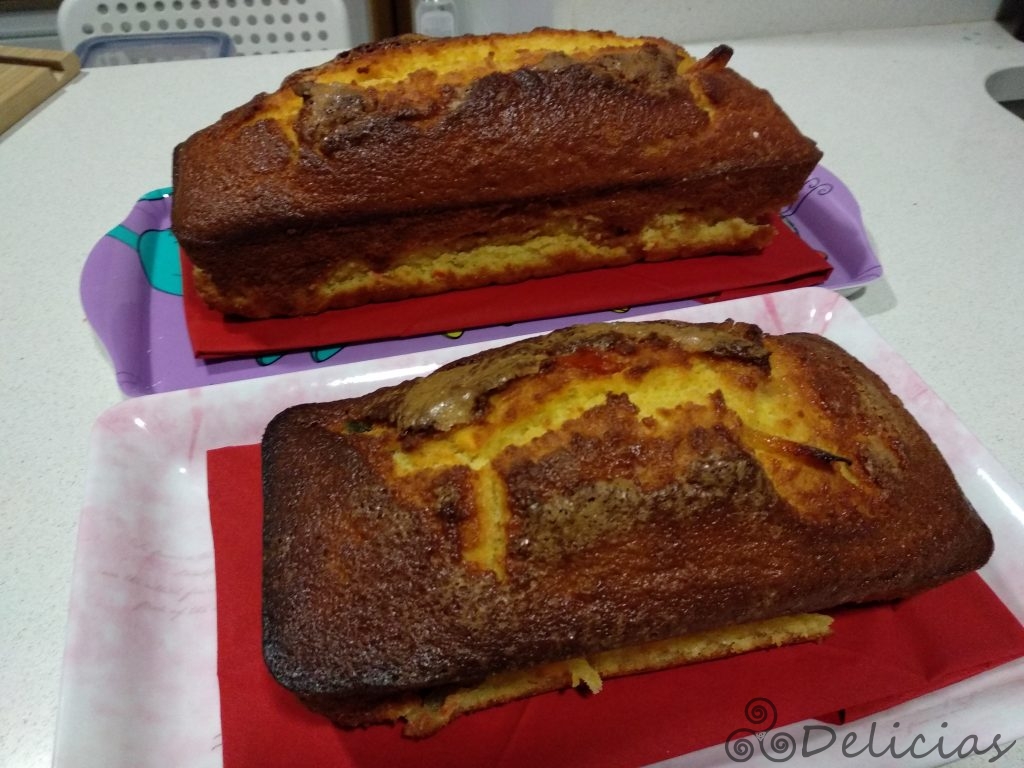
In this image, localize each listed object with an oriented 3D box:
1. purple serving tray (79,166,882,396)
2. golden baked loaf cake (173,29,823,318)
[{"bbox_3d":[-0.002,-0.086,0.462,0.463,0.022,0.197,-9,46,-13],"label":"purple serving tray"},{"bbox_3d":[-0.006,-0.119,0.387,0.311,0.107,0.096,-10,46,-14],"label":"golden baked loaf cake"}]

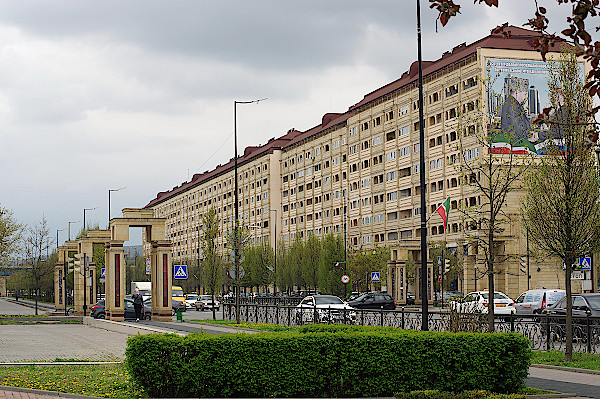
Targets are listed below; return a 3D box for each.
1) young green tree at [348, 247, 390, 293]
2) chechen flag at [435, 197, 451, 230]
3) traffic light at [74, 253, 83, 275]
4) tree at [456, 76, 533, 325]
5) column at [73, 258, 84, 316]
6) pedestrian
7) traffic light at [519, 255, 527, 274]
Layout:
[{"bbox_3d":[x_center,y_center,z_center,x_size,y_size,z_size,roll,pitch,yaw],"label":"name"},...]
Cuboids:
[{"bbox_3d":[7.290,7.867,131.000,4.200,5.900,4.200,-1,-4,0],"label":"young green tree"},{"bbox_3d":[4.450,0.437,39.000,0.500,1.050,0.300,0,-4,-15],"label":"chechen flag"},{"bbox_3d":[-11.513,3.331,65.000,0.420,1.000,0.380,0,-4,-15],"label":"traffic light"},{"bbox_3d":[5.015,0.258,32.200,1.900,7.000,1.900,0,-4,-15],"label":"tree"},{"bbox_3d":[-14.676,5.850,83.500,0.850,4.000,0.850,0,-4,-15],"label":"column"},{"bbox_3d":[-8.392,5.449,64.500,0.500,1.680,0.350,0,-4,-15],"label":"pedestrian"},{"bbox_3d":[14.106,4.112,79.000,0.420,1.100,0.380,0,-4,-15],"label":"traffic light"}]

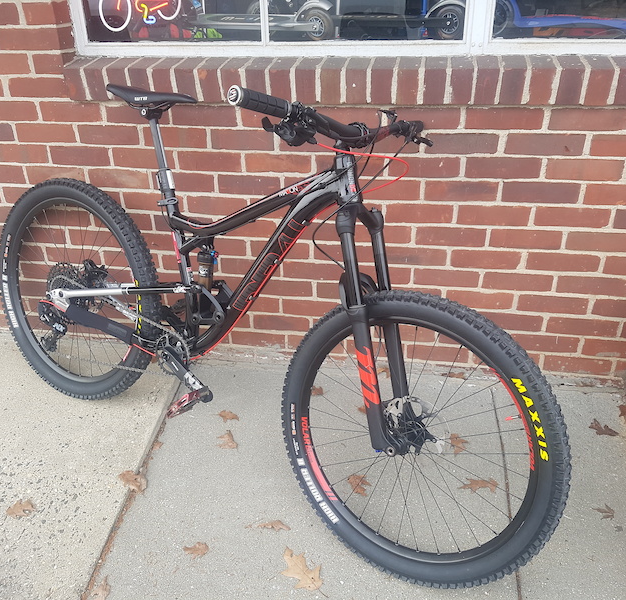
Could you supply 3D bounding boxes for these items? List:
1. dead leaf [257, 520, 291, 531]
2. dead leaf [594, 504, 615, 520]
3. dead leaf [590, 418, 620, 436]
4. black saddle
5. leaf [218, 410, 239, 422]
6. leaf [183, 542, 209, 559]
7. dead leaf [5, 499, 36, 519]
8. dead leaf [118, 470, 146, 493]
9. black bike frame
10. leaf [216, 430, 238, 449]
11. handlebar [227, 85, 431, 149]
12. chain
[{"bbox_3d":[-0.101,0.590,1.572,0.089,0.022,0.029,-2,34,1],"label":"dead leaf"},{"bbox_3d":[0.755,0.551,1.558,0.054,0.015,0.046,-2,34,1],"label":"dead leaf"},{"bbox_3d":[0.857,0.374,1.767,0.083,0.020,0.067,-2,34,1],"label":"dead leaf"},{"bbox_3d":[-0.415,-0.524,1.592,0.275,0.060,0.140,20,19,26],"label":"black saddle"},{"bbox_3d":[-0.264,0.363,1.873,0.069,0.018,0.048,-2,34,1],"label":"leaf"},{"bbox_3d":[-0.296,0.637,1.530,0.067,0.020,0.043,-2,34,1],"label":"leaf"},{"bbox_3d":[-0.797,0.568,1.637,0.080,0.022,0.061,-2,34,1],"label":"dead leaf"},{"bbox_3d":[-0.508,0.510,1.691,0.084,0.020,0.072,-2,34,1],"label":"dead leaf"},{"bbox_3d":[-0.075,-0.072,1.483,0.860,0.620,0.170,20,19,26],"label":"black bike frame"},{"bbox_3d":[-0.256,0.418,1.802,0.060,0.020,0.067,-2,34,1],"label":"leaf"},{"bbox_3d":[0.105,-0.379,1.315,0.150,0.105,0.790,21,21,29],"label":"handlebar"},{"bbox_3d":[-0.592,0.099,1.767,0.590,0.200,0.040,12,16,28],"label":"chain"}]

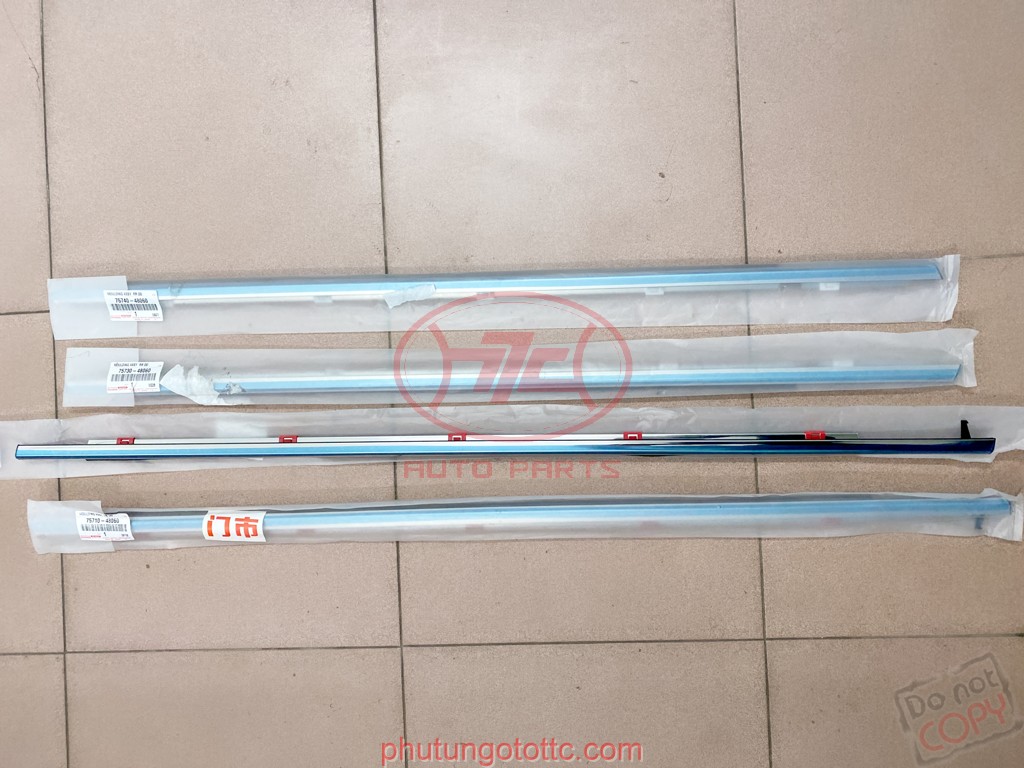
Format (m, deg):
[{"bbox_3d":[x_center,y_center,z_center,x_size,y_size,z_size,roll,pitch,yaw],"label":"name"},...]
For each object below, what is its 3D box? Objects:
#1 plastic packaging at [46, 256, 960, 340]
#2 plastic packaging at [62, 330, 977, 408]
[{"bbox_3d":[-0.033,-0.095,0.852,1.026,0.022,0.072,-1,89,5],"label":"plastic packaging"},{"bbox_3d":[-0.015,-0.014,0.850,1.025,0.022,0.072,-1,89,5],"label":"plastic packaging"}]

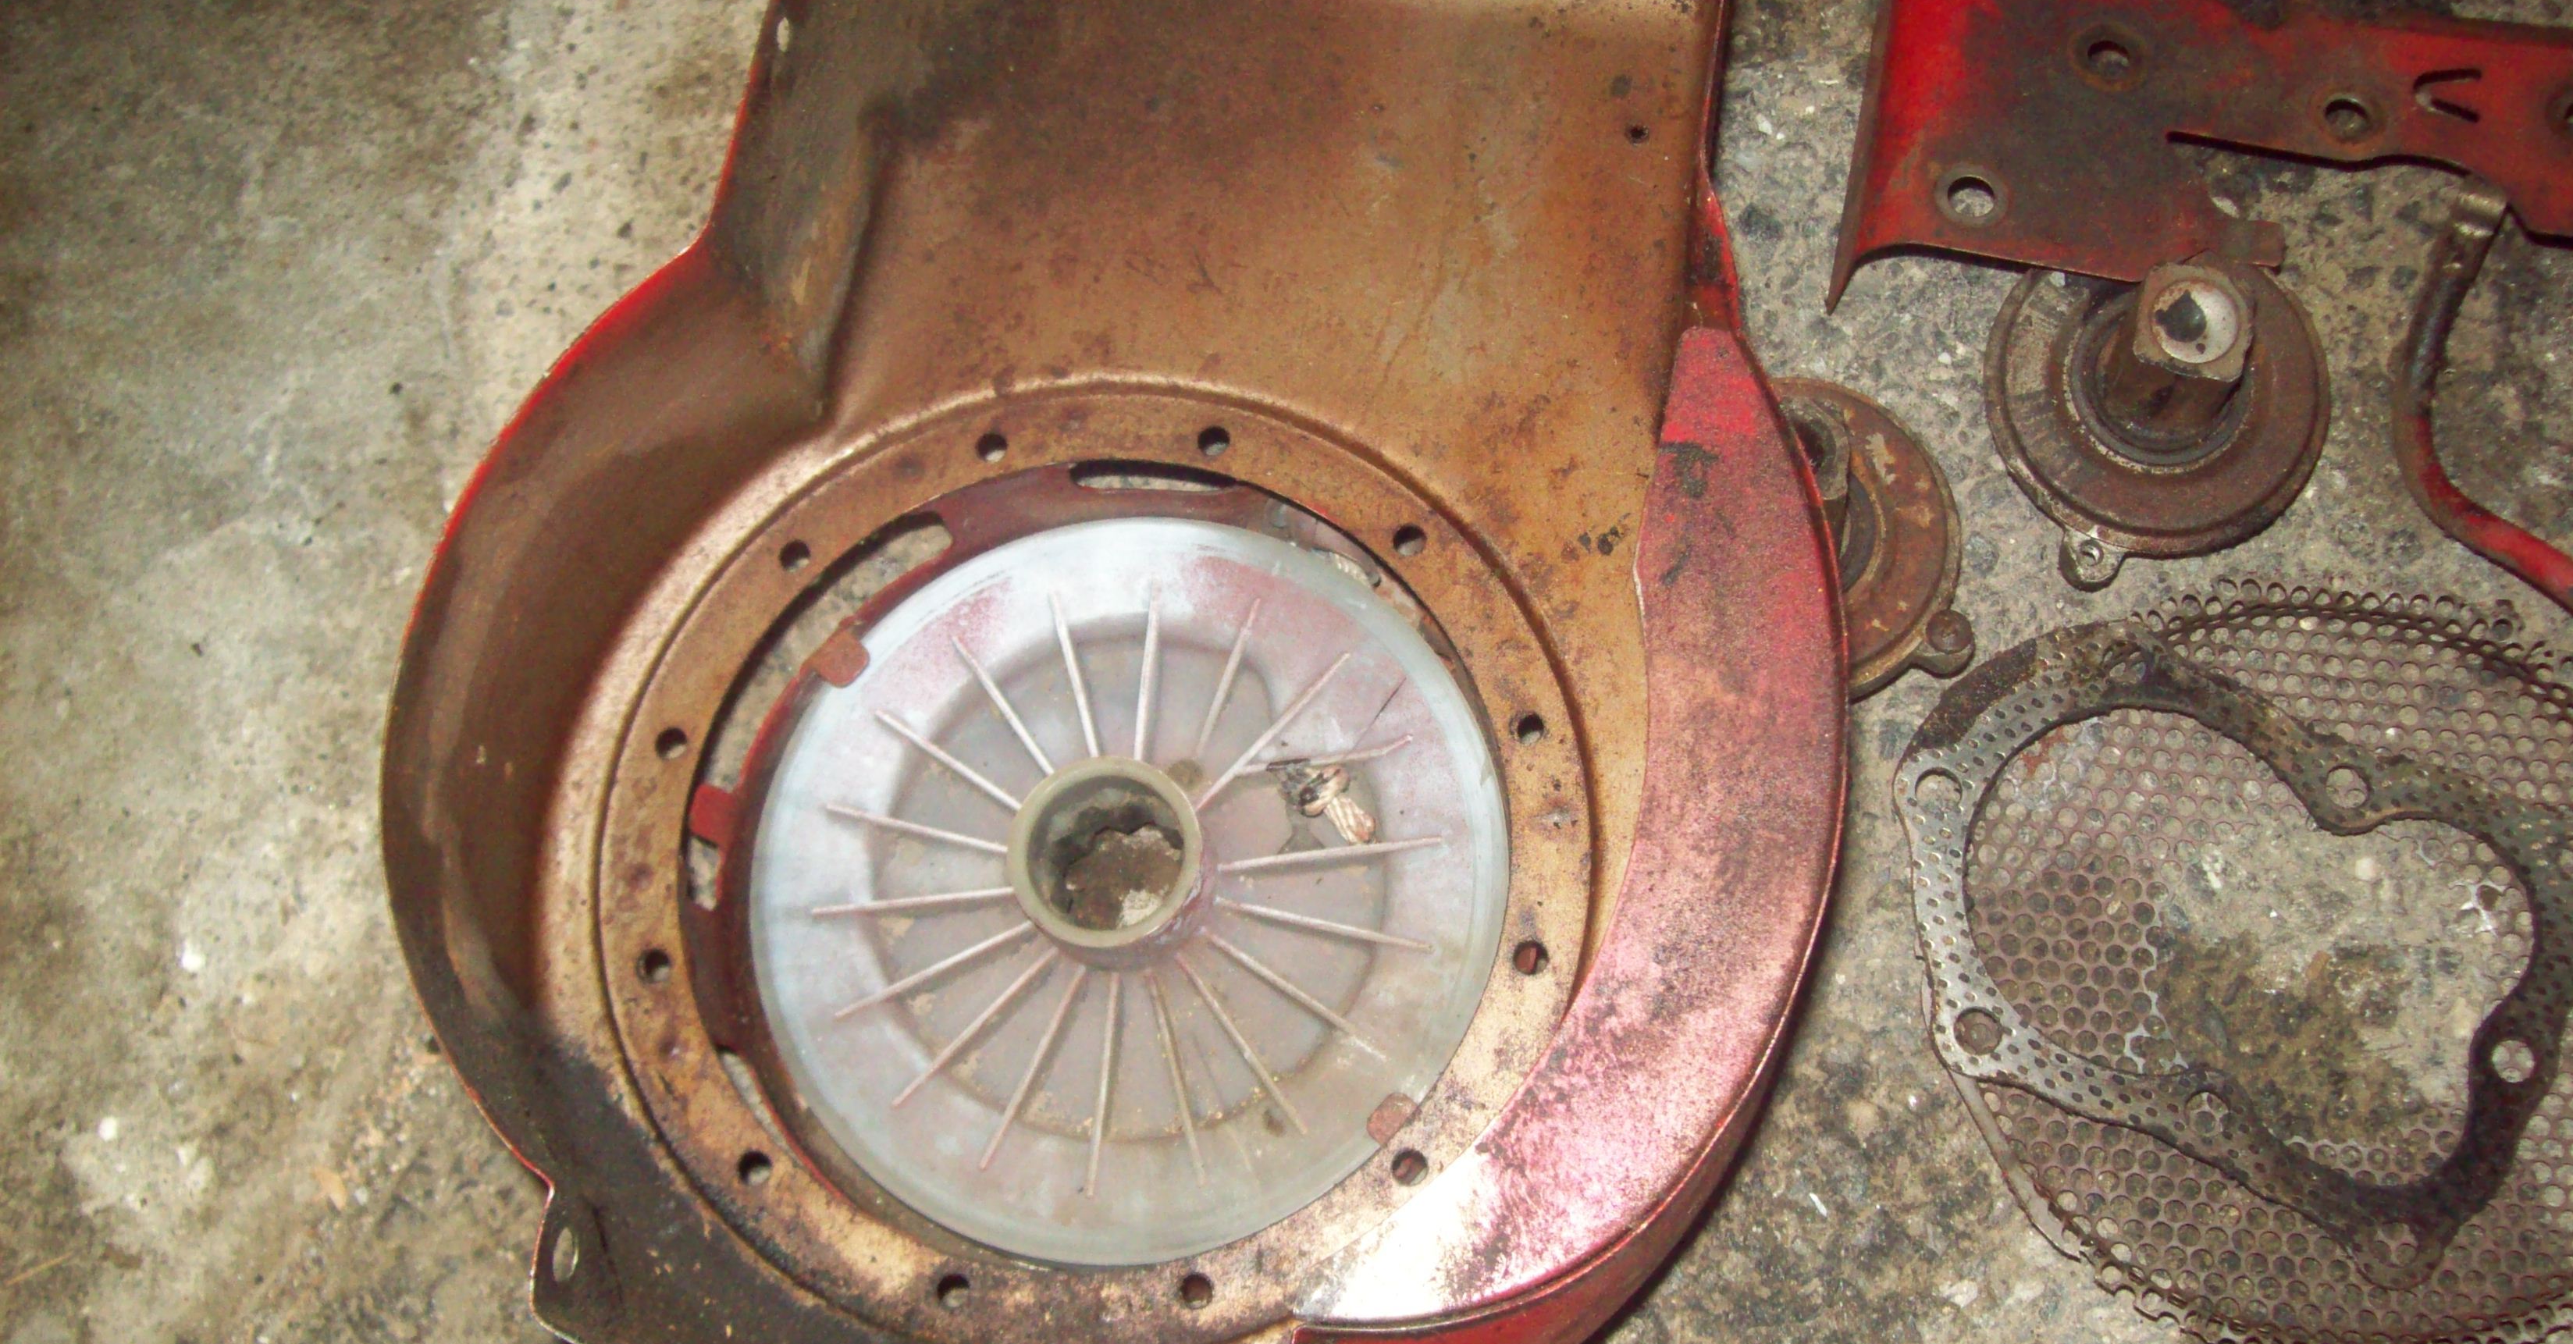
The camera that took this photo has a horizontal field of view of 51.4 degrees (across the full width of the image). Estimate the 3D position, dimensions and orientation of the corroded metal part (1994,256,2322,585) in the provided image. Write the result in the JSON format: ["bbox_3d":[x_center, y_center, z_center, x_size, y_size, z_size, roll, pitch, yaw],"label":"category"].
[{"bbox_3d":[0.163,-0.057,0.494,0.066,0.054,0.078,22,82,13],"label":"corroded metal part"}]

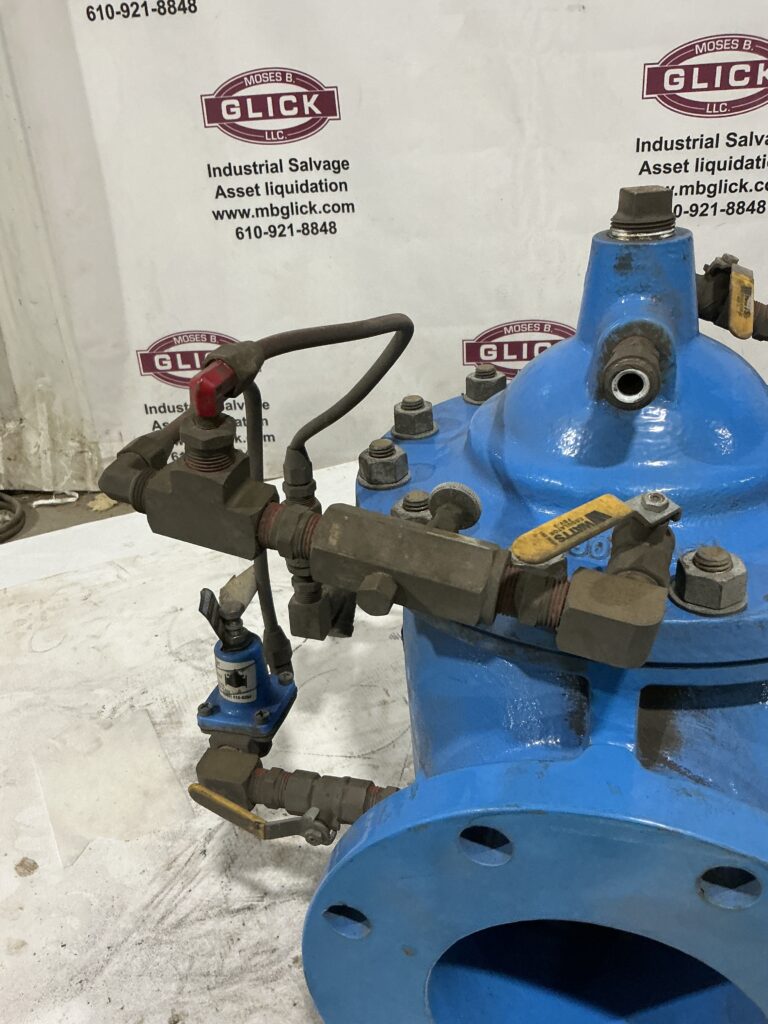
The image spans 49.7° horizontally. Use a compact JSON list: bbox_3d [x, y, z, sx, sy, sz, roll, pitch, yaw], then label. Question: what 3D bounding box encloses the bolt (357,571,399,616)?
[{"bbox_3d":[-0.003,0.034,0.346,0.017,0.017,0.011,16,44,9],"label":"bolt"}]

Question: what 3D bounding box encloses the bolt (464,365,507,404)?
[{"bbox_3d":[0.074,-0.093,0.602,0.032,0.021,0.031,-1,28,7],"label":"bolt"}]

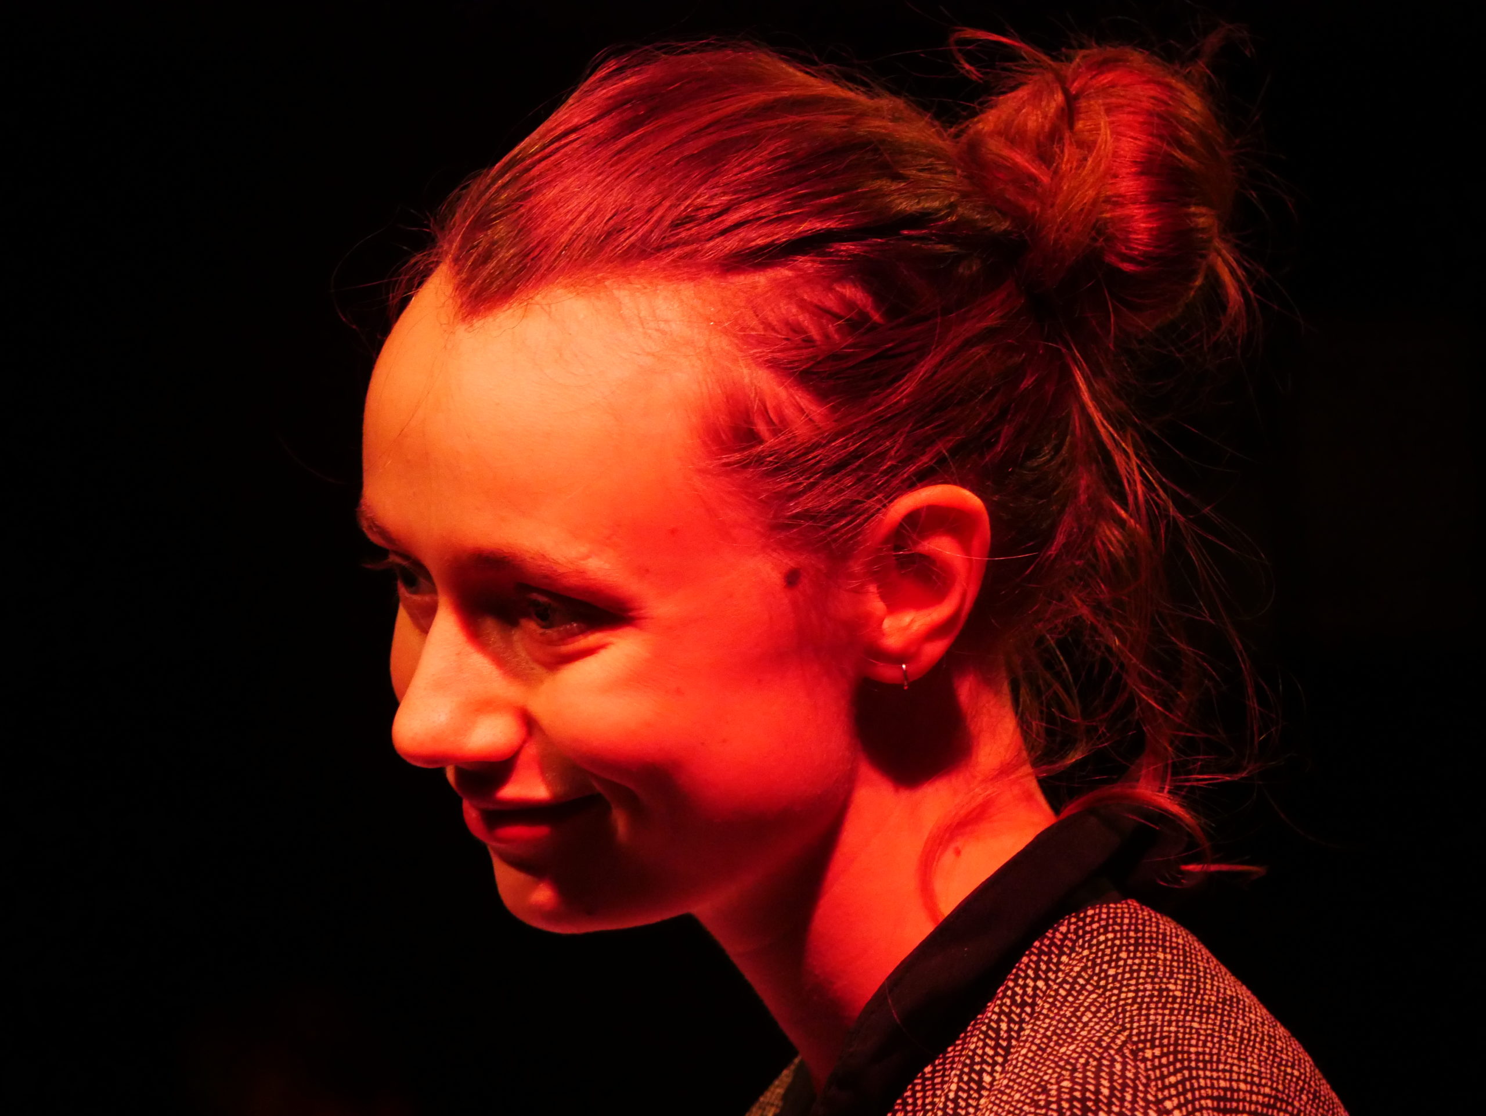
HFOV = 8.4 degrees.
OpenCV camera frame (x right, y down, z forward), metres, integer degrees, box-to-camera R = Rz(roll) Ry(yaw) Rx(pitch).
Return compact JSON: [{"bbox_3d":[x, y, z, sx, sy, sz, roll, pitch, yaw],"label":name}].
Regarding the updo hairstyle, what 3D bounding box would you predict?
[{"bbox_3d":[0.033,-0.029,2.930,0.285,0.255,0.170,-11,14,-36],"label":"updo hairstyle"}]

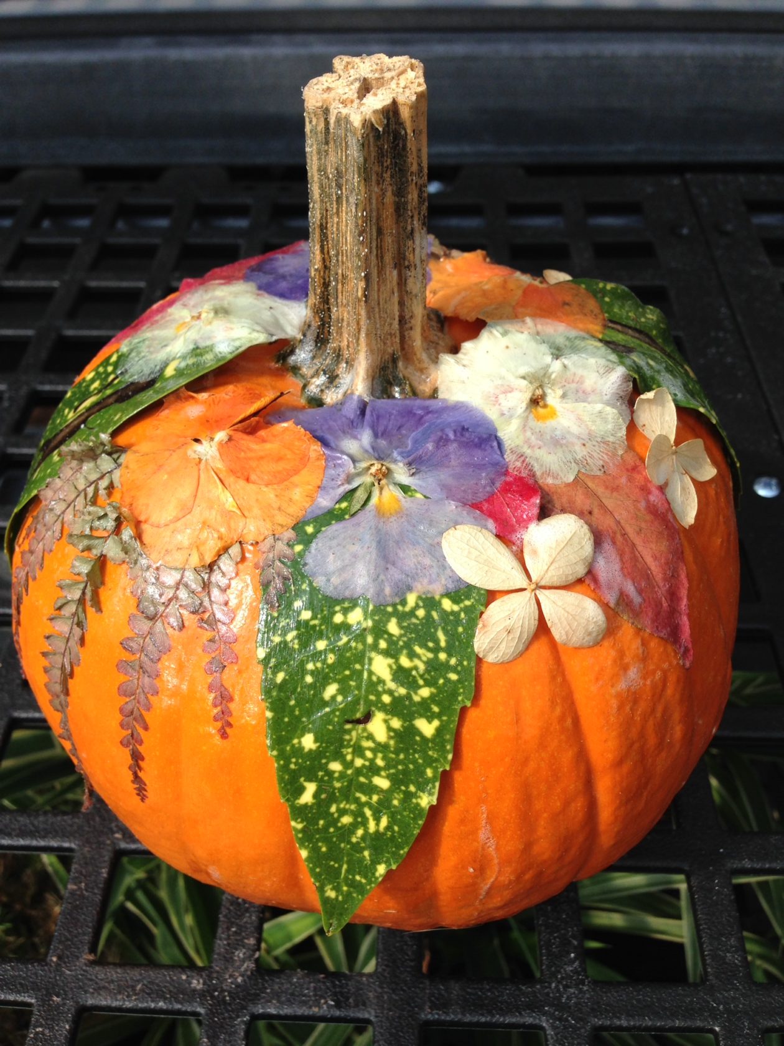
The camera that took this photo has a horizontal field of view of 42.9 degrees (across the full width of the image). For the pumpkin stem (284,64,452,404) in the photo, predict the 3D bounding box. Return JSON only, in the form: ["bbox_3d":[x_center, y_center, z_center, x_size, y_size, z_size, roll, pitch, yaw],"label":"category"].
[{"bbox_3d":[-0.004,-0.051,0.186,0.031,0.059,0.030,1,46,2],"label":"pumpkin stem"}]

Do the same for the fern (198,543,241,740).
[{"bbox_3d":[-0.031,0.022,0.182,0.008,0.005,0.036,-3,86,15],"label":"fern"}]

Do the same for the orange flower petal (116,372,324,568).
[{"bbox_3d":[-0.035,-0.011,0.193,0.045,0.005,0.042,-9,62,12],"label":"orange flower petal"}]

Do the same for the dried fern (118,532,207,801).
[{"bbox_3d":[-0.047,0.030,0.192,0.020,0.053,0.010,16,11,26],"label":"dried fern"}]

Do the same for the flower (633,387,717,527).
[{"bbox_3d":[0.063,-0.015,0.211,0.027,0.005,0.036,16,55,-33],"label":"flower"}]

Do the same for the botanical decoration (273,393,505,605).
[{"bbox_3d":[0.000,-0.006,0.186,0.044,0.006,0.044,-3,65,-2],"label":"botanical decoration"}]

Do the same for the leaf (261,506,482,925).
[{"bbox_3d":[-0.006,0.045,0.196,0.040,0.105,0.030,6,12,3],"label":"leaf"}]

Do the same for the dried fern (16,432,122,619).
[{"bbox_3d":[-0.074,0.001,0.217,0.011,0.056,0.025,18,37,-42],"label":"dried fern"}]

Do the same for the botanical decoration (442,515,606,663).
[{"bbox_3d":[0.026,0.012,0.183,0.030,0.004,0.026,-5,81,-16],"label":"botanical decoration"}]

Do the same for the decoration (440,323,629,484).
[{"bbox_3d":[0.032,-0.028,0.203,0.045,0.006,0.047,5,53,-15],"label":"decoration"}]

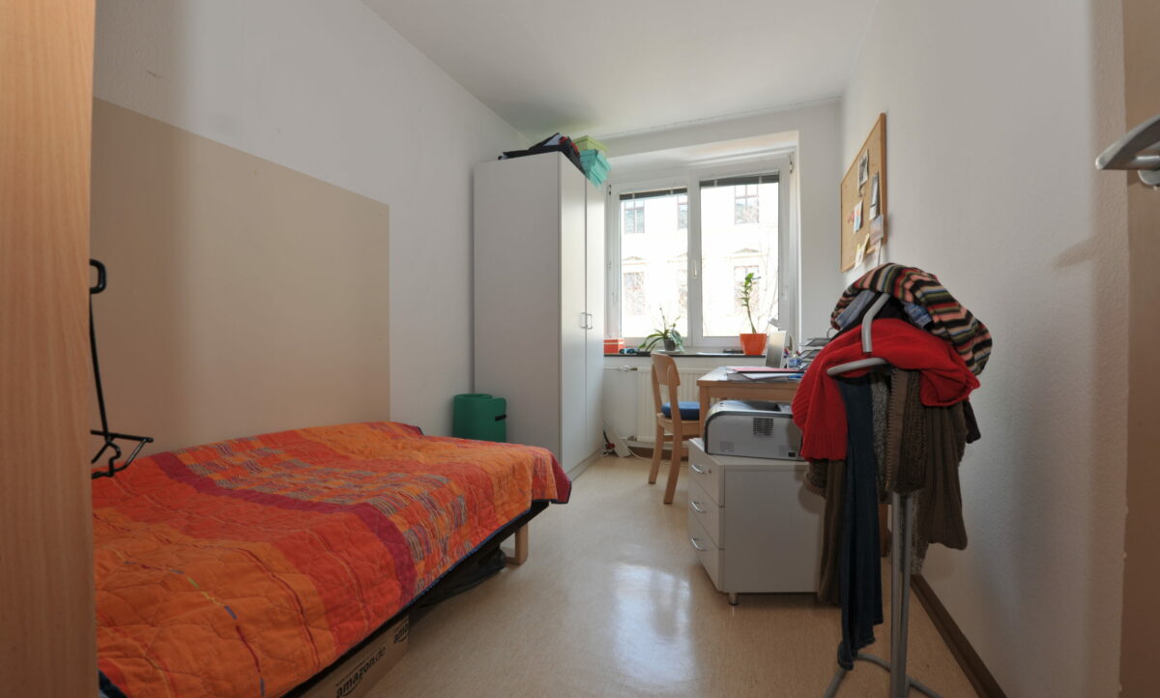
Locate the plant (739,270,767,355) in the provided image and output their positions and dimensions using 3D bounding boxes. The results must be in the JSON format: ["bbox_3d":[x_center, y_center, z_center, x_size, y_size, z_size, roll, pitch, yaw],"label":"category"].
[{"bbox_3d":[1.283,-0.262,3.348,0.200,0.605,0.200,0,1,21],"label":"plant"}]

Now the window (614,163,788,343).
[{"bbox_3d":[0.941,-0.762,3.759,1.480,1.500,0.100,0,1,21],"label":"window"}]

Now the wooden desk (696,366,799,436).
[{"bbox_3d":[1.168,0.514,2.619,0.800,0.736,1.190,0,1,21],"label":"wooden desk"}]

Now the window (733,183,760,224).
[{"bbox_3d":[7.603,-6.614,20.507,1.030,1.930,0.150,0,1,21],"label":"window"}]

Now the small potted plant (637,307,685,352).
[{"bbox_3d":[0.656,-0.153,3.668,0.350,0.360,0.300,0,1,21],"label":"small potted plant"}]

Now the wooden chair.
[{"bbox_3d":[0.709,0.460,2.781,0.490,0.840,0.420,0,1,-5],"label":"wooden chair"}]

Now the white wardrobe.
[{"bbox_3d":[-0.258,-0.202,3.405,0.645,2.140,0.900,0,1,21],"label":"white wardrobe"}]

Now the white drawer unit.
[{"bbox_3d":[0.728,0.649,1.777,0.500,0.503,0.405,0,1,-1],"label":"white drawer unit"}]

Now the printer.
[{"bbox_3d":[0.699,0.307,1.817,0.360,0.180,0.335,0,1,17],"label":"printer"}]

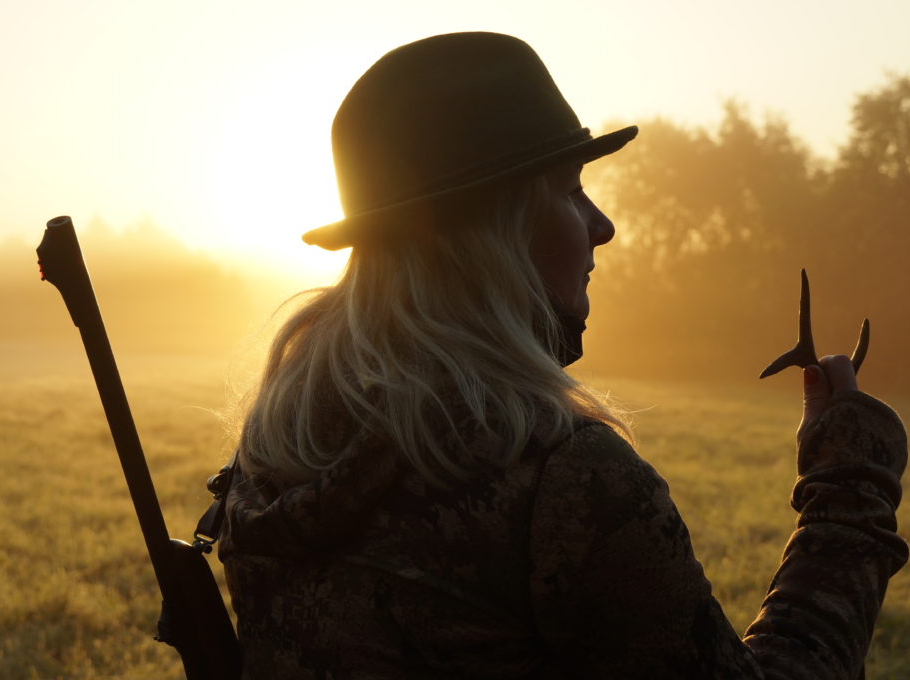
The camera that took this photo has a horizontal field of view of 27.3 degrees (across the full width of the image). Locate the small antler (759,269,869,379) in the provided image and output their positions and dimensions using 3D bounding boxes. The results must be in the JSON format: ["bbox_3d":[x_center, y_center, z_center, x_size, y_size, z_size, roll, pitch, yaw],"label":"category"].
[{"bbox_3d":[0.307,-0.007,1.600,0.094,0.108,0.050,0,0,0],"label":"small antler"}]

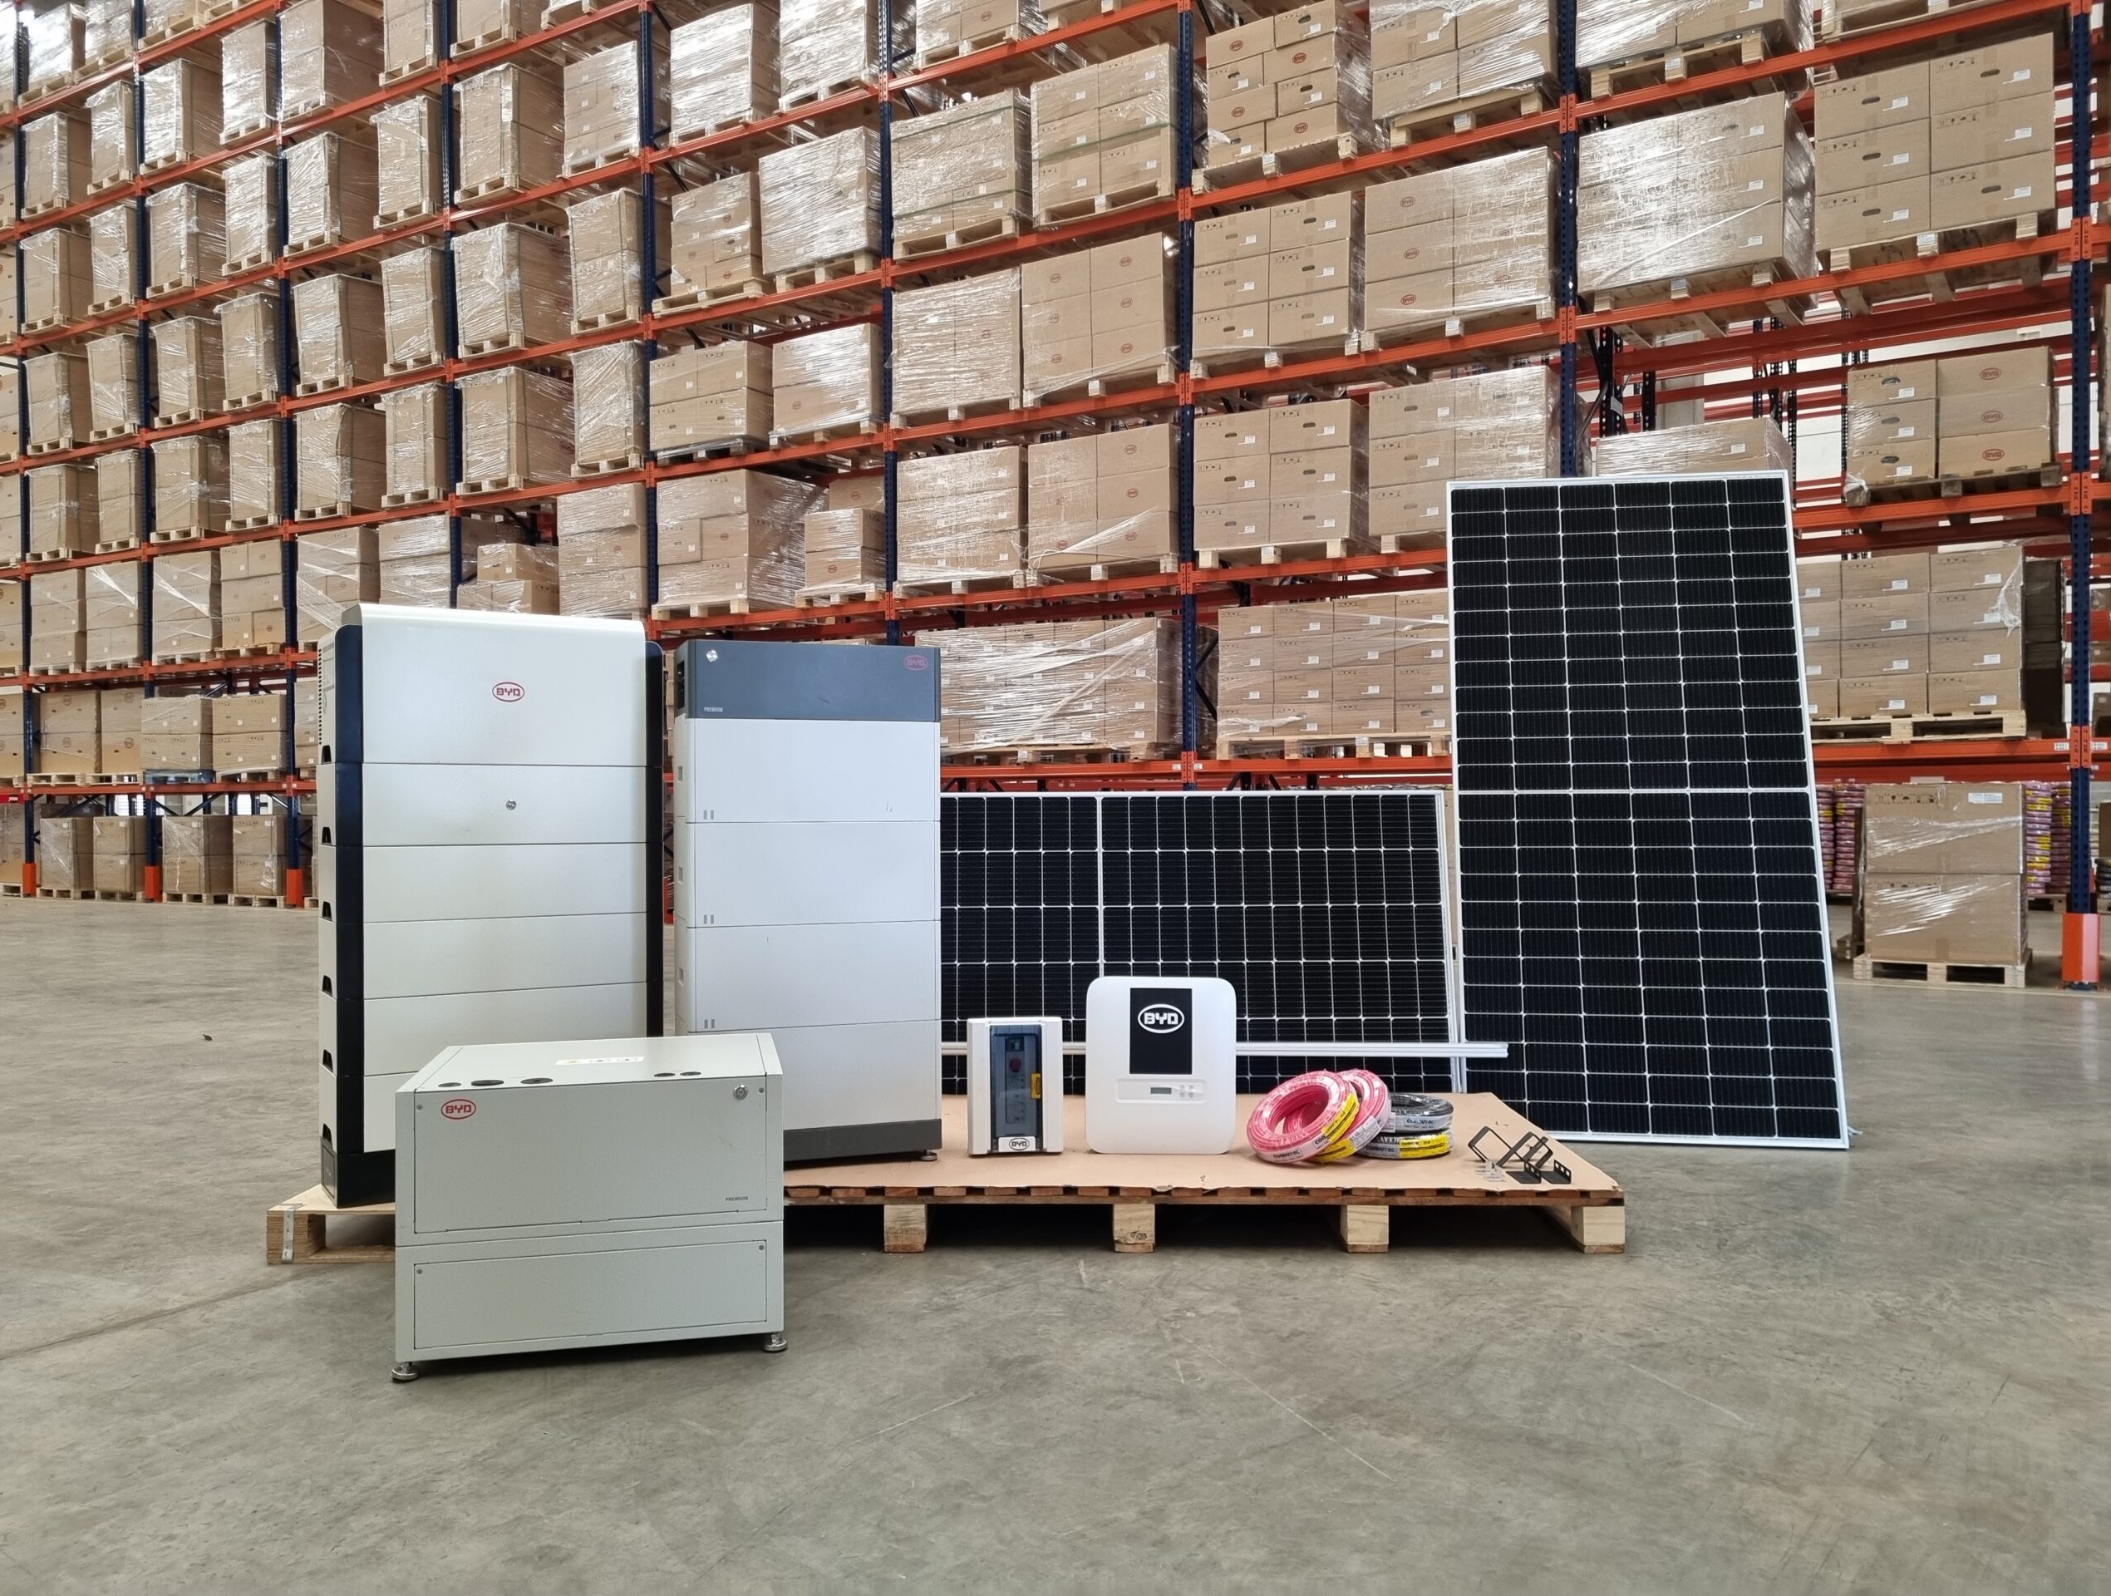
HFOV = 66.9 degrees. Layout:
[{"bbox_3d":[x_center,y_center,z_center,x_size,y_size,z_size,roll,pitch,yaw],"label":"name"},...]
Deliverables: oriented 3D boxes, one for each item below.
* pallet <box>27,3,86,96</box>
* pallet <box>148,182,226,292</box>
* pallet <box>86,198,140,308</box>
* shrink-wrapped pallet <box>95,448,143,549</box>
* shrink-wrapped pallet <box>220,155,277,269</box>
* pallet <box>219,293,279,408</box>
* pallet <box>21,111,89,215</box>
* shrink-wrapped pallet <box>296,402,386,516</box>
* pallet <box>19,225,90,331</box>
[{"bbox_3d":[-11.347,-8.544,18.791,1.147,0.881,1.000,-1,0,31],"label":"pallet"},{"bbox_3d":[-9.190,-5.946,17.526,0.783,1.066,1.061,-1,0,32],"label":"pallet"},{"bbox_3d":[-9.368,-5.494,16.784,0.699,0.995,1.080,-1,0,31],"label":"pallet"},{"bbox_3d":[-10.034,-3.251,18.051,0.780,1.033,1.150,-1,0,31],"label":"shrink-wrapped pallet"},{"bbox_3d":[-7.543,-5.603,15.834,0.730,1.020,1.030,-1,0,31],"label":"shrink-wrapped pallet"},{"bbox_3d":[-8.149,-4.612,17.174,0.820,1.110,1.180,-1,0,32],"label":"pallet"},{"bbox_3d":[-10.498,-6.742,17.456,0.682,0.959,1.080,-1,0,31],"label":"pallet"},{"bbox_3d":[-6.556,-3.103,15.260,0.730,1.000,1.030,-1,0,31],"label":"shrink-wrapped pallet"},{"bbox_3d":[-10.766,-5.595,17.799,0.760,1.030,1.030,-1,0,31],"label":"pallet"}]

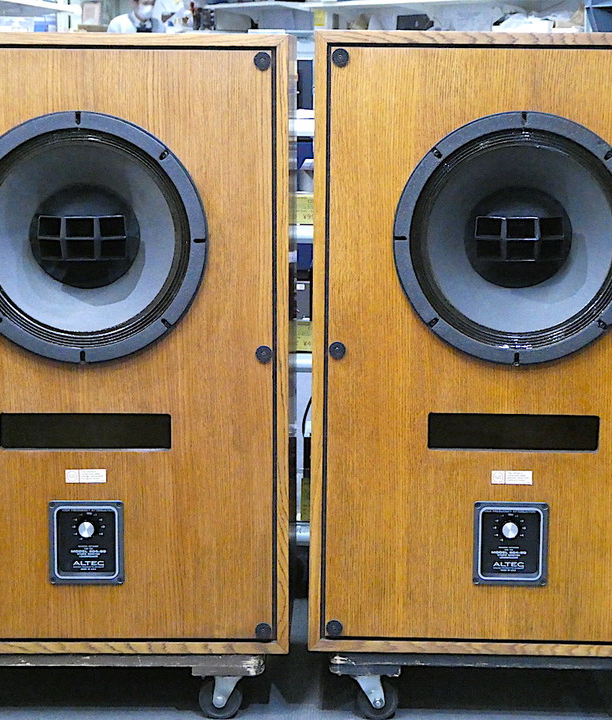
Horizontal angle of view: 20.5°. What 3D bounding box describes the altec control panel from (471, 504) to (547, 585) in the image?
[{"bbox_3d":[0.336,0.302,2.774,0.122,0.138,0.030,1,9,3],"label":"altec control panel"}]

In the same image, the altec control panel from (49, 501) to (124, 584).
[{"bbox_3d":[-0.361,0.300,2.777,0.122,0.138,0.030,0,9,-1],"label":"altec control panel"}]

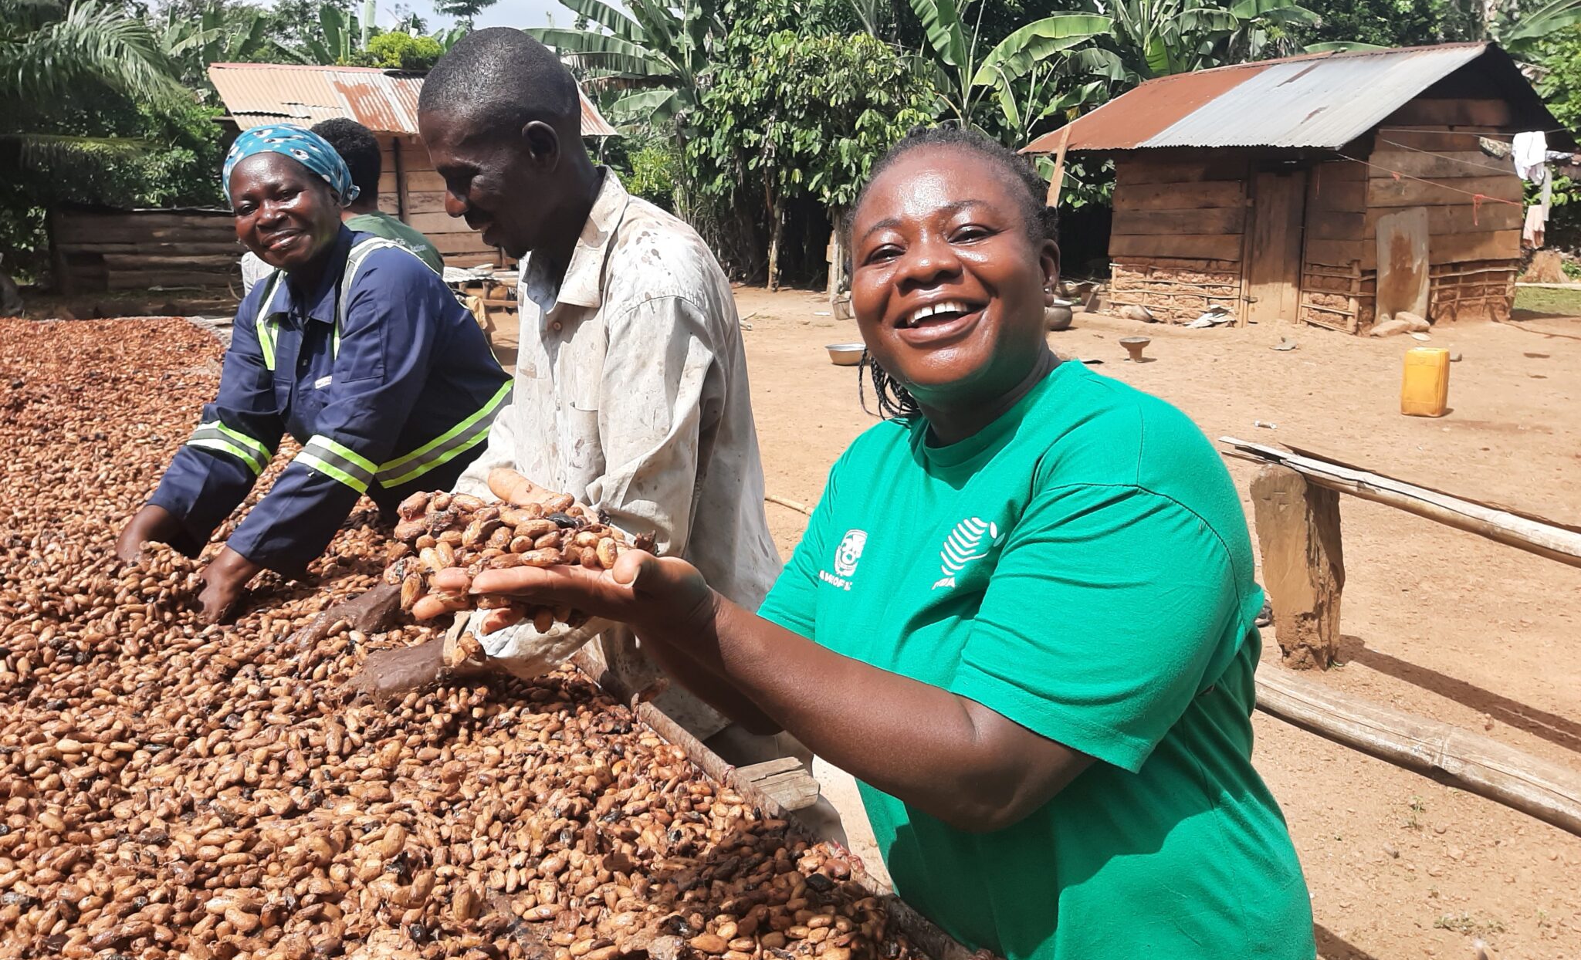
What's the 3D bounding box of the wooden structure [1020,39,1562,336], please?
[{"bbox_3d":[5.908,-3.481,14.431,3.900,2.950,4.750,-9,14,-28],"label":"wooden structure"}]

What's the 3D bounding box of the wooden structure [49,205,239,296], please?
[{"bbox_3d":[-10.535,-3.801,19.772,3.400,1.550,1.600,-6,13,-17],"label":"wooden structure"}]

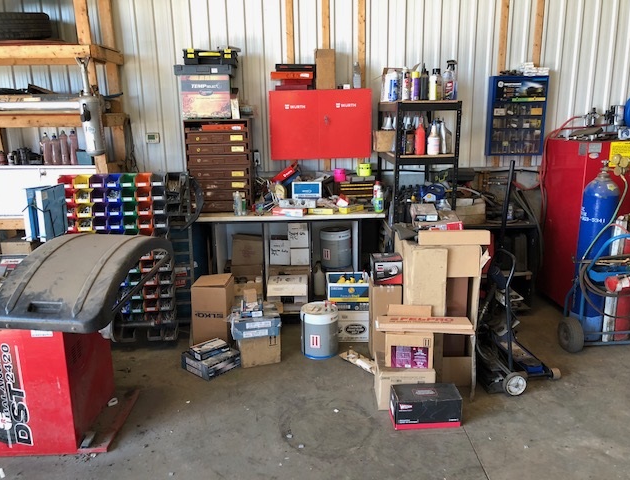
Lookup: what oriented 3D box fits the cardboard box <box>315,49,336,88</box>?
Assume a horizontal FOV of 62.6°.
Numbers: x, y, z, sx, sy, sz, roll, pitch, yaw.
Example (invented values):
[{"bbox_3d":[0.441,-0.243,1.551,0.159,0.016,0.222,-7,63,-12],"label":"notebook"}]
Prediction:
[{"bbox_3d":[0.091,-1.477,4.513,0.164,0.325,0.170,-2,14,-2],"label":"cardboard box"}]

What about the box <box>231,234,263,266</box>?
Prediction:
[{"bbox_3d":[-0.617,0.090,4.862,0.276,0.232,0.260,-1,13,-2],"label":"box"}]

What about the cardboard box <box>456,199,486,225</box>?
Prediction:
[{"bbox_3d":[1.318,-0.256,4.500,0.265,0.198,0.260,-1,13,0],"label":"cardboard box"}]

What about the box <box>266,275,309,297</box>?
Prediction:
[{"bbox_3d":[-0.235,0.389,4.425,0.330,0.100,0.260,-1,14,1],"label":"box"}]

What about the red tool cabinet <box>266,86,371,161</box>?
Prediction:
[{"bbox_3d":[0.053,-1.071,4.824,0.914,0.605,0.280,-1,13,-2],"label":"red tool cabinet"}]

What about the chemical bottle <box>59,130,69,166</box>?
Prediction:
[{"bbox_3d":[-2.006,-0.740,4.150,0.066,0.268,0.066,-1,14,-1],"label":"chemical bottle"}]

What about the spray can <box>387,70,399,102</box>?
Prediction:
[{"bbox_3d":[0.607,-1.182,3.981,0.072,0.235,0.072,-1,13,0],"label":"spray can"}]

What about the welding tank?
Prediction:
[{"bbox_3d":[2.112,0.098,3.900,0.232,1.340,0.232,-1,14,-1],"label":"welding tank"}]

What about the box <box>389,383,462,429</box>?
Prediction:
[{"bbox_3d":[0.634,0.951,2.971,0.369,0.169,0.180,-1,14,-1],"label":"box"}]

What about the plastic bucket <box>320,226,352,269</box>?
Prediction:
[{"bbox_3d":[0.200,0.072,4.950,0.297,0.355,0.297,-1,13,0],"label":"plastic bucket"}]

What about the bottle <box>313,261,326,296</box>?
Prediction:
[{"bbox_3d":[0.043,0.346,4.680,0.102,0.325,0.110,-1,13,0],"label":"bottle"}]

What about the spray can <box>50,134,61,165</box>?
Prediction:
[{"bbox_3d":[-2.075,-0.726,4.150,0.066,0.242,0.066,-1,14,-1],"label":"spray can"}]

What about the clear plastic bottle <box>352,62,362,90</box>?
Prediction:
[{"bbox_3d":[0.397,-1.569,4.921,0.069,0.247,0.069,-1,13,0],"label":"clear plastic bottle"}]

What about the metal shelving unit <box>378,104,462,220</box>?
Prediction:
[{"bbox_3d":[0.822,-0.213,4.314,0.471,1.800,0.772,-2,14,-3],"label":"metal shelving unit"}]

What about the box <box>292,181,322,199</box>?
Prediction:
[{"bbox_3d":[-0.070,-0.462,4.742,0.267,0.158,0.190,-1,14,-1],"label":"box"}]

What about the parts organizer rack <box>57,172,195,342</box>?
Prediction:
[{"bbox_3d":[-1.382,0.147,3.877,0.880,1.280,0.380,-1,14,1],"label":"parts organizer rack"}]

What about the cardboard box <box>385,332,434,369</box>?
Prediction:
[{"bbox_3d":[0.588,0.641,3.266,0.286,0.230,0.260,1,14,7],"label":"cardboard box"}]

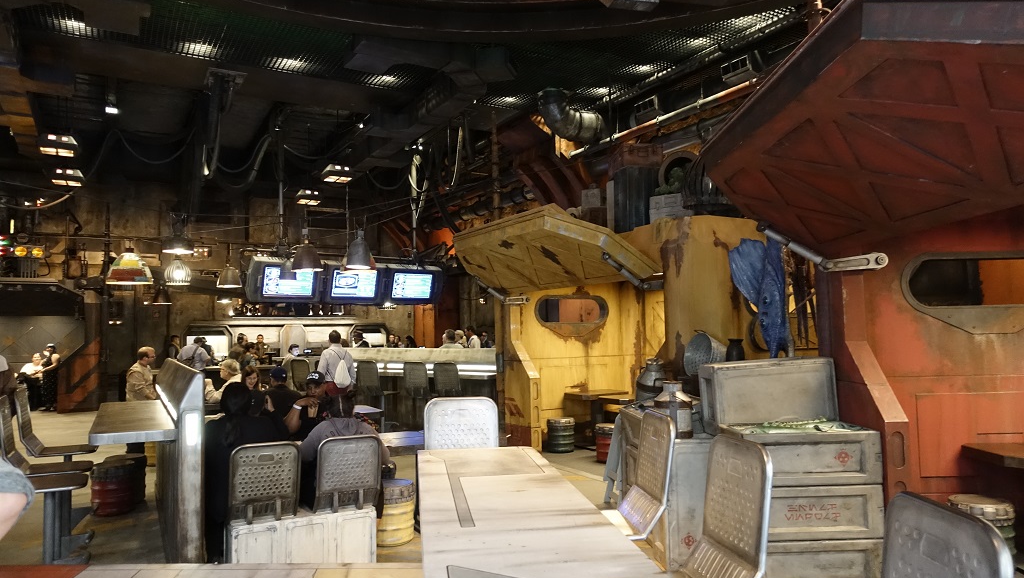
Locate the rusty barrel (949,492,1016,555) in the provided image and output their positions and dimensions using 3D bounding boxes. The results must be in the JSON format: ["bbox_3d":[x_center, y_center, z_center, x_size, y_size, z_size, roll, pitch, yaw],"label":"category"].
[{"bbox_3d":[3.425,1.777,4.958,0.410,0.470,0.410,-3,-3,34],"label":"rusty barrel"}]

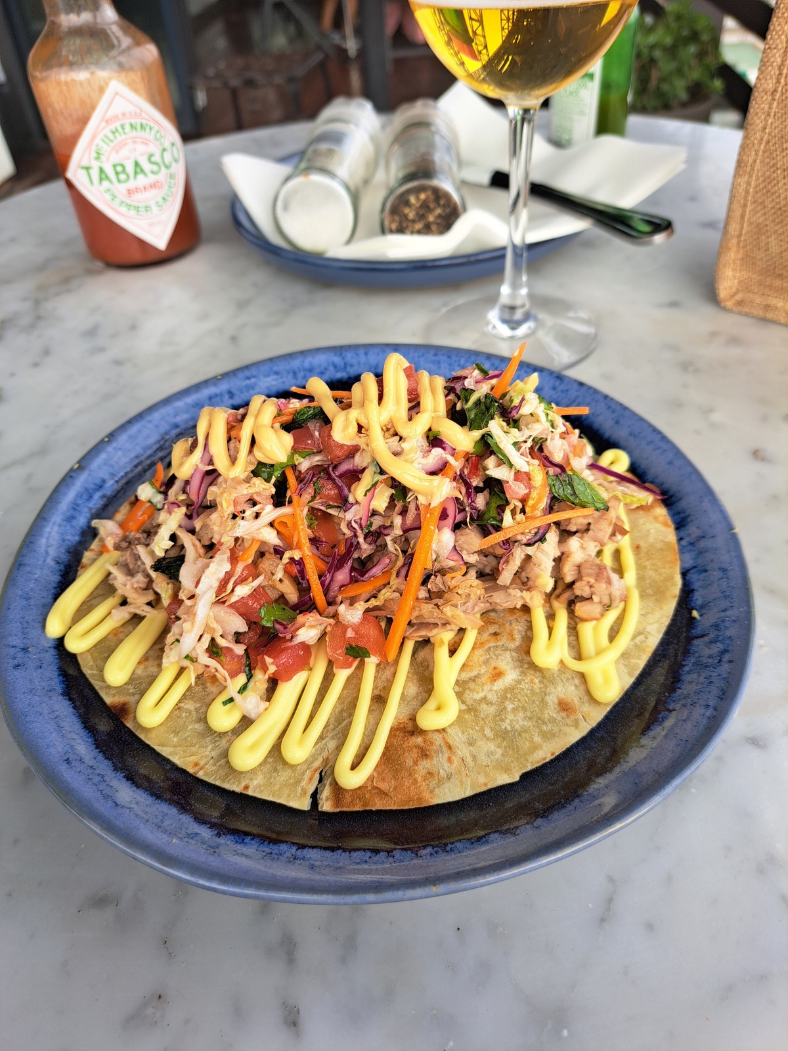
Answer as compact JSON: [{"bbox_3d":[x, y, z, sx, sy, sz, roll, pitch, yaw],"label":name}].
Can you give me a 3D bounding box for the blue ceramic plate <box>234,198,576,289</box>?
[{"bbox_3d":[0.018,-0.199,0.449,0.231,0.024,0.231,-3,43,3],"label":"blue ceramic plate"}]

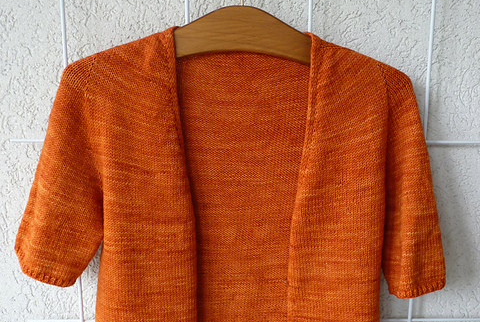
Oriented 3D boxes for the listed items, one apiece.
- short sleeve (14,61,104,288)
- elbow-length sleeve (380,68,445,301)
[{"bbox_3d":[-0.217,0.021,0.605,0.111,0.283,0.080,5,11,-2],"label":"short sleeve"},{"bbox_3d":[0.216,0.035,0.613,0.088,0.292,0.080,-2,12,0],"label":"elbow-length sleeve"}]

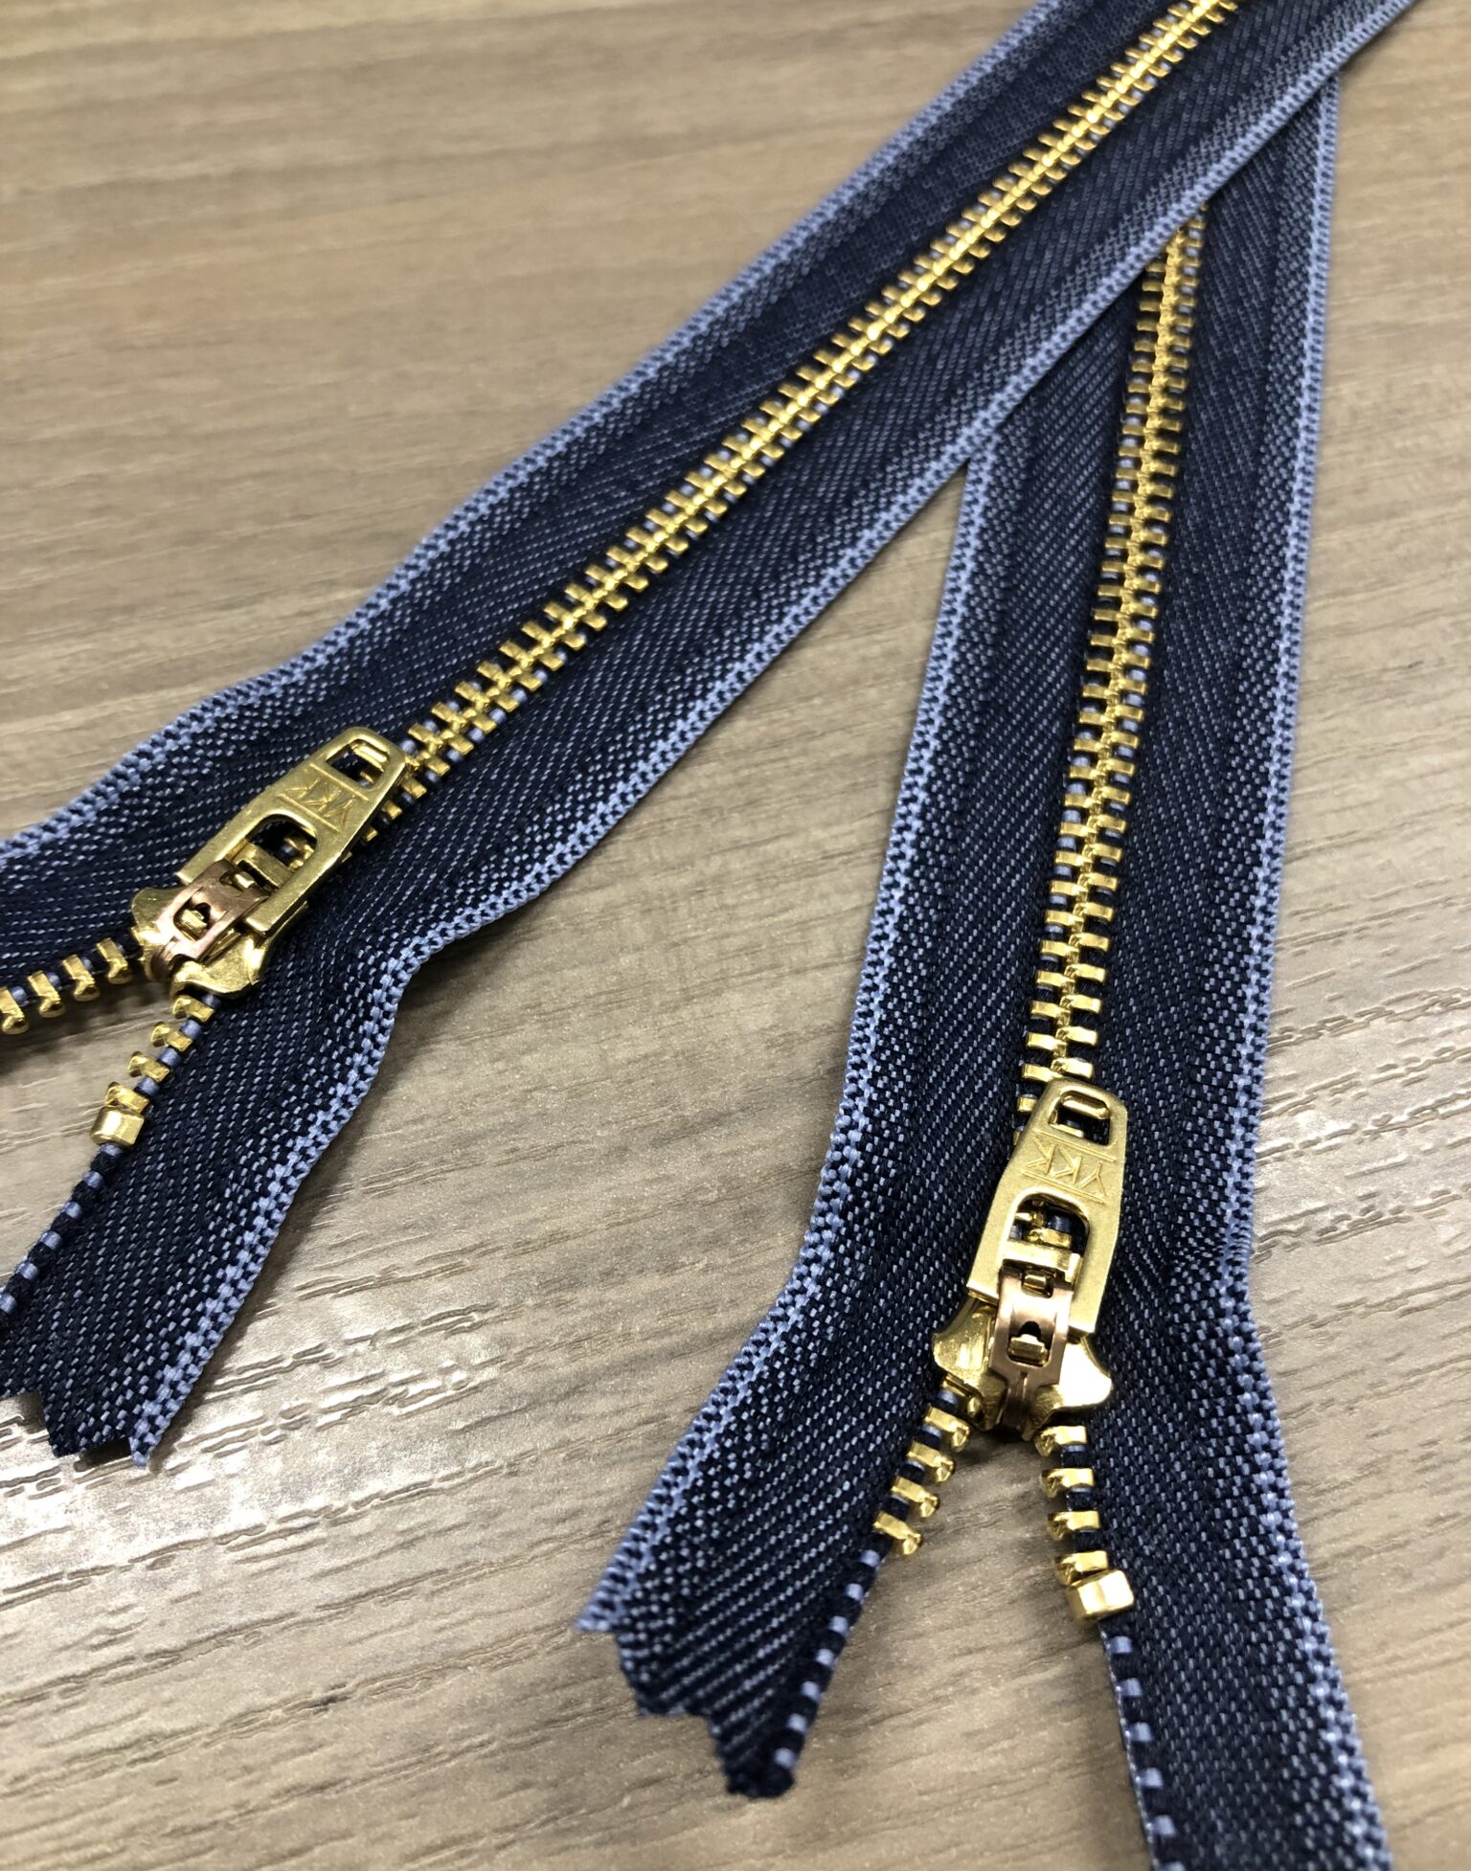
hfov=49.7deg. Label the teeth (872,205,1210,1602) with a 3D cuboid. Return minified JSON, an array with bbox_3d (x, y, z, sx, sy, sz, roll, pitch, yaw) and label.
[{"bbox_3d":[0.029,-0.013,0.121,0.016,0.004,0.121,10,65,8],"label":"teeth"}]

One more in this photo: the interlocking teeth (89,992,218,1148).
[{"bbox_3d":[-0.041,0.010,0.114,0.003,0.003,0.012,22,67,12],"label":"interlocking teeth"}]

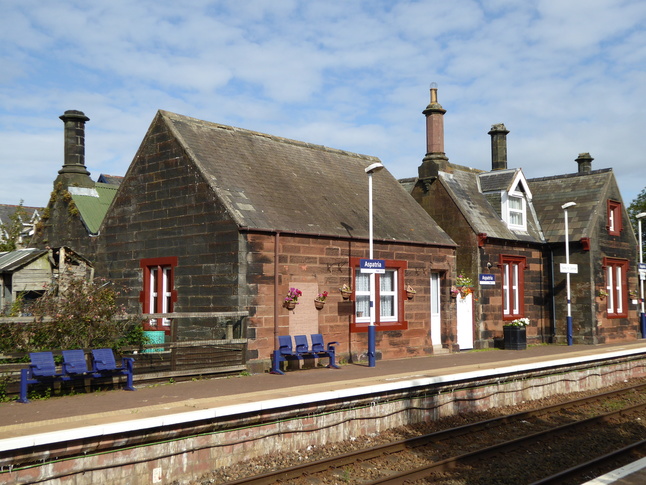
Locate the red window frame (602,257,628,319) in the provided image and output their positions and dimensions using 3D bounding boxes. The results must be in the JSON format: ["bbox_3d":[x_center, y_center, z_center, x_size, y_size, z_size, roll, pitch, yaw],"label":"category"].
[{"bbox_3d":[12.399,1.924,29.239,2.450,2.500,0.200,4,-6,-45],"label":"red window frame"}]

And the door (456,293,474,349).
[{"bbox_3d":[5.066,2.793,24.525,1.030,2.020,0.080,4,-6,-45],"label":"door"}]

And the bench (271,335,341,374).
[{"bbox_3d":[-0.415,2.995,18.664,2.140,0.930,0.600,4,-6,-44],"label":"bench"}]

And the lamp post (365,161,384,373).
[{"bbox_3d":[1.473,0.641,19.735,0.220,5.780,0.550,4,-6,-44],"label":"lamp post"}]

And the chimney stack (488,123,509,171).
[{"bbox_3d":[7.870,-4.188,30.777,0.880,2.200,0.880,4,-6,-45],"label":"chimney stack"}]

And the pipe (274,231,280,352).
[{"bbox_3d":[-1.240,1.580,18.565,0.100,3.720,0.100,4,-6,-44],"label":"pipe"}]

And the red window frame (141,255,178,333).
[{"bbox_3d":[-4.726,1.542,19.973,0.200,2.150,1.920,4,-6,-45],"label":"red window frame"}]

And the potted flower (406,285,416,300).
[{"bbox_3d":[2.879,1.627,22.473,0.270,0.460,0.220,4,-6,-44],"label":"potted flower"}]

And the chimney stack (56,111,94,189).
[{"bbox_3d":[-9.643,-3.609,26.803,0.980,2.900,0.980,4,-6,-44],"label":"chimney stack"}]

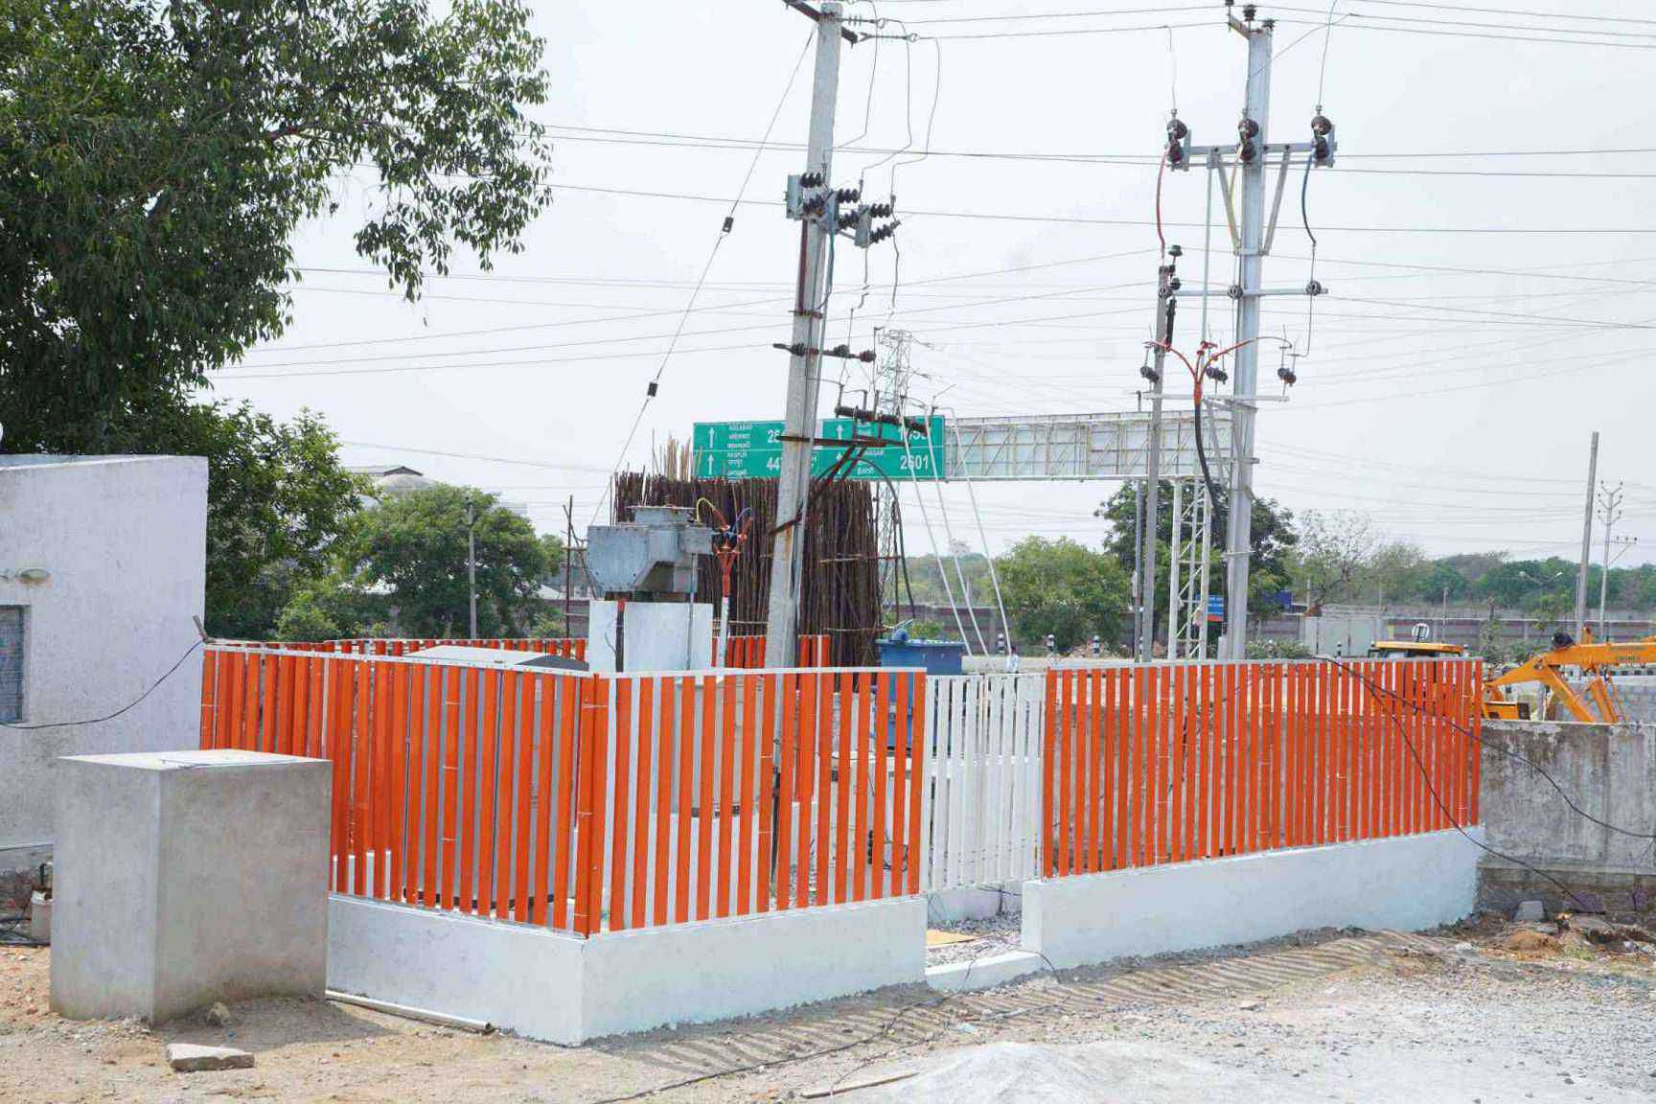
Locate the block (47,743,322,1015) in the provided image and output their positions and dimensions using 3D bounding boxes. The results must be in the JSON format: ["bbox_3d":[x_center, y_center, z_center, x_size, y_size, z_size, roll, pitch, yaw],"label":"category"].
[{"bbox_3d":[-3.128,1.627,11.805,0.800,1.180,1.030,1,-1,38],"label":"block"}]

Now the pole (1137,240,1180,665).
[{"bbox_3d":[3.664,-0.065,26.969,0.250,6.620,0.250,2,-1,0],"label":"pole"}]

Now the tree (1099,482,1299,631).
[{"bbox_3d":[15.033,0.394,97.000,8.000,6.400,7.500,1,-1,0],"label":"tree"}]

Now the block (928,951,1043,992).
[{"bbox_3d":[0.809,2.335,13.207,0.150,0.125,1.020,1,-1,42],"label":"block"}]

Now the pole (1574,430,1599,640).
[{"bbox_3d":[24.428,-0.208,77.000,0.250,7.450,0.250,4,-1,0],"label":"pole"}]

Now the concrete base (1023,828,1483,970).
[{"bbox_3d":[2.926,2.240,15.558,0.160,0.590,5.270,1,-1,42],"label":"concrete base"}]

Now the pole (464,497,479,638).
[{"bbox_3d":[-9.371,0.580,63.000,0.200,4.050,0.200,-3,-1,0],"label":"pole"}]

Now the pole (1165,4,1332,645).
[{"bbox_3d":[2.956,-0.773,17.000,1.150,6.200,0.550,2,-1,18],"label":"pole"}]

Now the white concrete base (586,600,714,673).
[{"bbox_3d":[-1.029,1.199,13.457,0.330,1.840,0.700,1,-1,42],"label":"white concrete base"}]

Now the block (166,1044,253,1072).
[{"bbox_3d":[-3.414,2.797,13.248,0.470,0.080,0.330,2,-1,-14],"label":"block"}]

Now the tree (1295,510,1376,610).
[{"bbox_3d":[24.777,0.950,117.000,3.900,6.000,3.900,1,-1,0],"label":"tree"}]

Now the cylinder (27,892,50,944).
[{"bbox_3d":[-4.608,2.147,14.141,0.205,0.305,0.205,1,-1,42],"label":"cylinder"}]

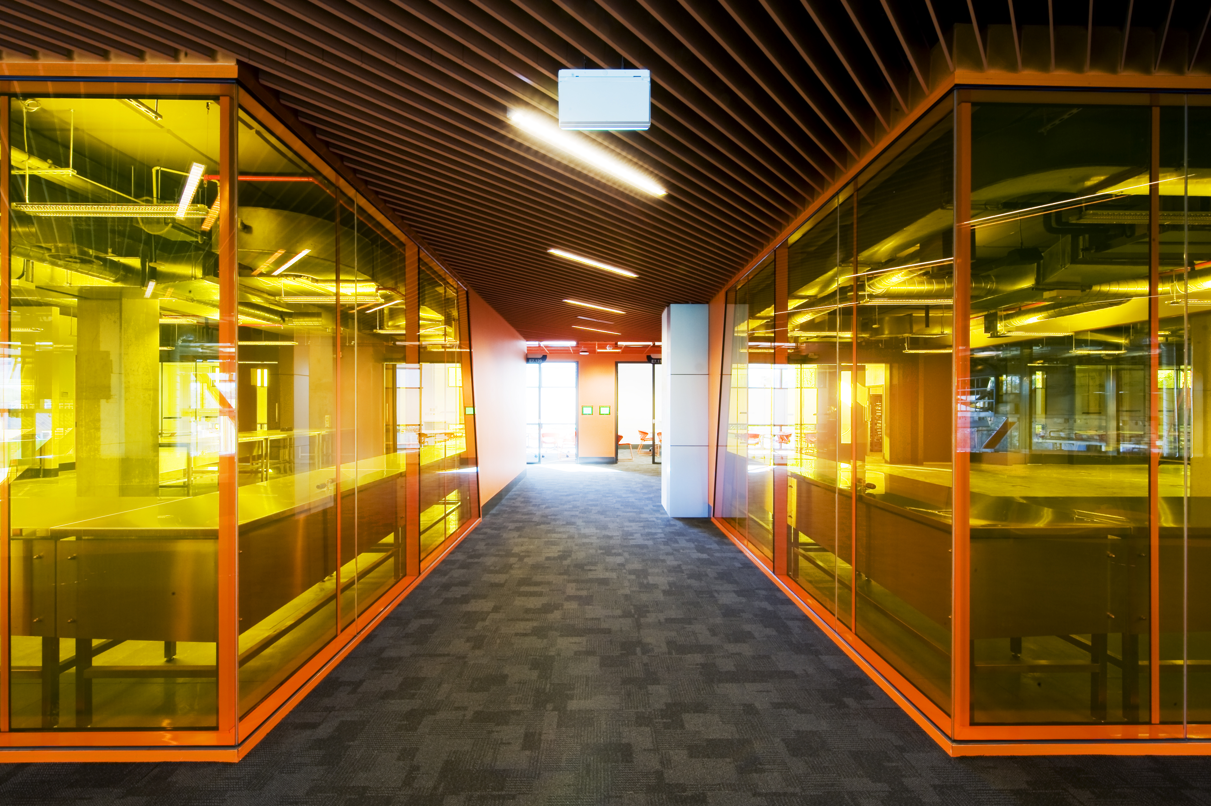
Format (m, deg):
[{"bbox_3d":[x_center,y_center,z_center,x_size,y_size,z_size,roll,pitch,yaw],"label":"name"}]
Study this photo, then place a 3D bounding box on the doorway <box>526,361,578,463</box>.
[{"bbox_3d":[-1.340,0.242,11.826,1.339,2.575,0.120,0,0,-1],"label":"doorway"}]

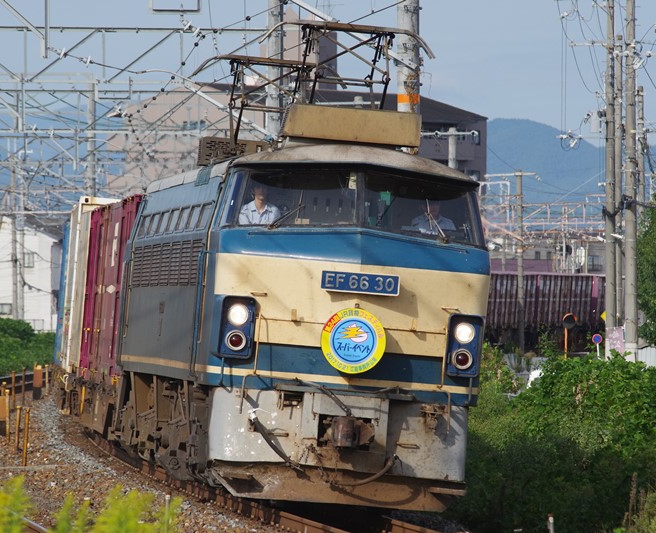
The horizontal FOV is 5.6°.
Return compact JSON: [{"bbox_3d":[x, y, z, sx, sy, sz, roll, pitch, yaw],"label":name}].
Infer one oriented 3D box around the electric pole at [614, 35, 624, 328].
[{"bbox_3d":[10.066,-2.036,230.000,0.310,12.000,0.310,0,0,0],"label":"electric pole"}]

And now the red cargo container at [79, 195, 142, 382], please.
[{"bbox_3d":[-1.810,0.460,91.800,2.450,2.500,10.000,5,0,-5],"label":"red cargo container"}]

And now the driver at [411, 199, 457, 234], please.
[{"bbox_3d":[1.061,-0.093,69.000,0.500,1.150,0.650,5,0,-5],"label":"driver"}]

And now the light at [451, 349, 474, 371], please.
[{"bbox_3d":[1.365,0.940,67.400,0.220,0.215,0.120,5,0,-5],"label":"light"}]

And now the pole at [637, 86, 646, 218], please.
[{"bbox_3d":[12.457,-1.511,265.000,0.310,11.300,0.310,0,0,0],"label":"pole"}]

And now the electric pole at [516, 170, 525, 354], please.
[{"bbox_3d":[8.687,-0.180,300.000,0.290,8.300,0.290,-1,0,0],"label":"electric pole"}]

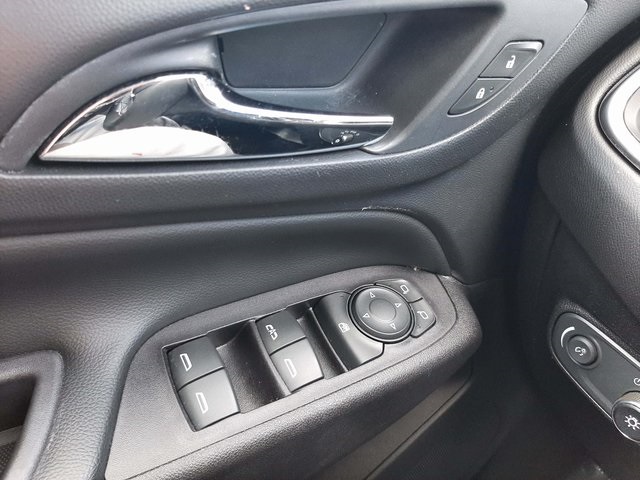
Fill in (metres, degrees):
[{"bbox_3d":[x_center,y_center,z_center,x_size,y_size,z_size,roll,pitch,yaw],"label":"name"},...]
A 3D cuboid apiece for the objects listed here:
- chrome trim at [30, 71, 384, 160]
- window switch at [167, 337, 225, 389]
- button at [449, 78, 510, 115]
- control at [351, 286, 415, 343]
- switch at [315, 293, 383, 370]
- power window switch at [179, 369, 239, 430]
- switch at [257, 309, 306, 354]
[{"bbox_3d":[-0.034,-0.062,0.241,0.190,0.046,0.032,-9,47,-35],"label":"chrome trim"},{"bbox_3d":[-0.059,0.058,0.223,0.022,0.010,0.021,-14,53,-32],"label":"window switch"},{"bbox_3d":[0.100,-0.090,0.300,0.044,0.026,0.007,-9,37,-35],"label":"button"},{"bbox_3d":[0.036,0.042,0.274,0.037,0.009,0.037,11,44,-11],"label":"control"},{"bbox_3d":[0.015,0.050,0.261,0.028,0.013,0.042,-14,53,-32],"label":"switch"},{"bbox_3d":[-0.049,0.072,0.213,0.022,0.010,0.021,-14,53,-32],"label":"power window switch"},{"bbox_3d":[-0.021,0.049,0.247,0.021,0.010,0.021,-14,53,-32],"label":"switch"}]

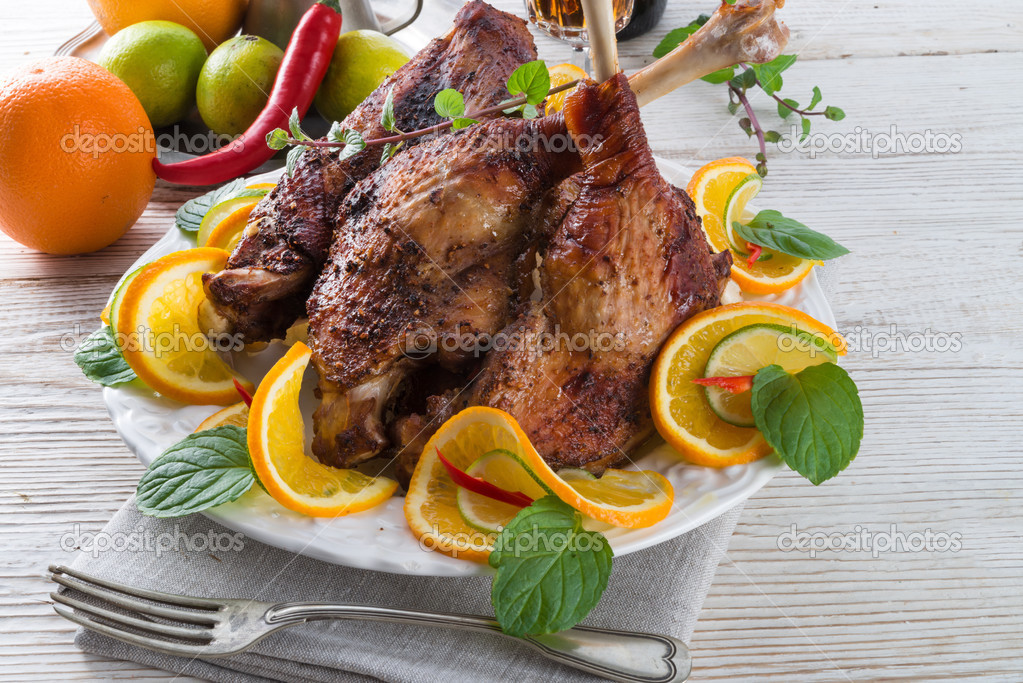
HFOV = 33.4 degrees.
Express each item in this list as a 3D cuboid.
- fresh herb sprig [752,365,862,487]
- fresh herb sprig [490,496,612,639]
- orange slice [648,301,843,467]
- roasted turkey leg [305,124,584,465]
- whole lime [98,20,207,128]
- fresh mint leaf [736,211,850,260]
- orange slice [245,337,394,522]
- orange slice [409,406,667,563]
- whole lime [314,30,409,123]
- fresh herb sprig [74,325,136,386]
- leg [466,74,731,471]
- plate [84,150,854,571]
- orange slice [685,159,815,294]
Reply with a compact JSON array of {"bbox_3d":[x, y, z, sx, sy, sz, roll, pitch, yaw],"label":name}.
[{"bbox_3d":[0.102,0.029,0.587,0.037,0.011,0.043,-1,60,-8],"label":"fresh herb sprig"},{"bbox_3d":[0.013,0.074,0.560,0.041,0.015,0.046,4,59,3],"label":"fresh herb sprig"},{"bbox_3d":[0.085,0.017,0.626,0.076,0.024,0.066,4,59,-3],"label":"orange slice"},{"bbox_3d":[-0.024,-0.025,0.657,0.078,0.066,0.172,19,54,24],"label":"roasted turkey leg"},{"bbox_3d":[-0.174,-0.130,0.828,0.053,0.051,0.053,-1,37,0],"label":"whole lime"},{"bbox_3d":[0.112,-0.042,0.681,0.046,0.012,0.023,13,53,7],"label":"fresh mint leaf"},{"bbox_3d":[-0.069,0.034,0.607,0.055,0.042,0.042,-17,40,-20],"label":"orange slice"},{"bbox_3d":[0.009,0.050,0.591,0.090,0.036,0.042,-4,37,-4],"label":"orange slice"},{"bbox_3d":[-0.072,-0.128,0.825,0.047,0.044,0.045,0,37,0],"label":"whole lime"},{"bbox_3d":[-0.154,0.006,0.659,0.036,0.013,0.030,-18,47,0],"label":"fresh herb sprig"},{"bbox_3d":[0.033,-0.024,0.638,0.084,0.066,0.172,4,58,6],"label":"leg"},{"bbox_3d":[-0.016,-0.001,0.687,0.290,0.027,0.290,-1,37,0],"label":"plate"},{"bbox_3d":[0.097,-0.046,0.690,0.053,0.024,0.055,9,77,-7],"label":"orange slice"}]

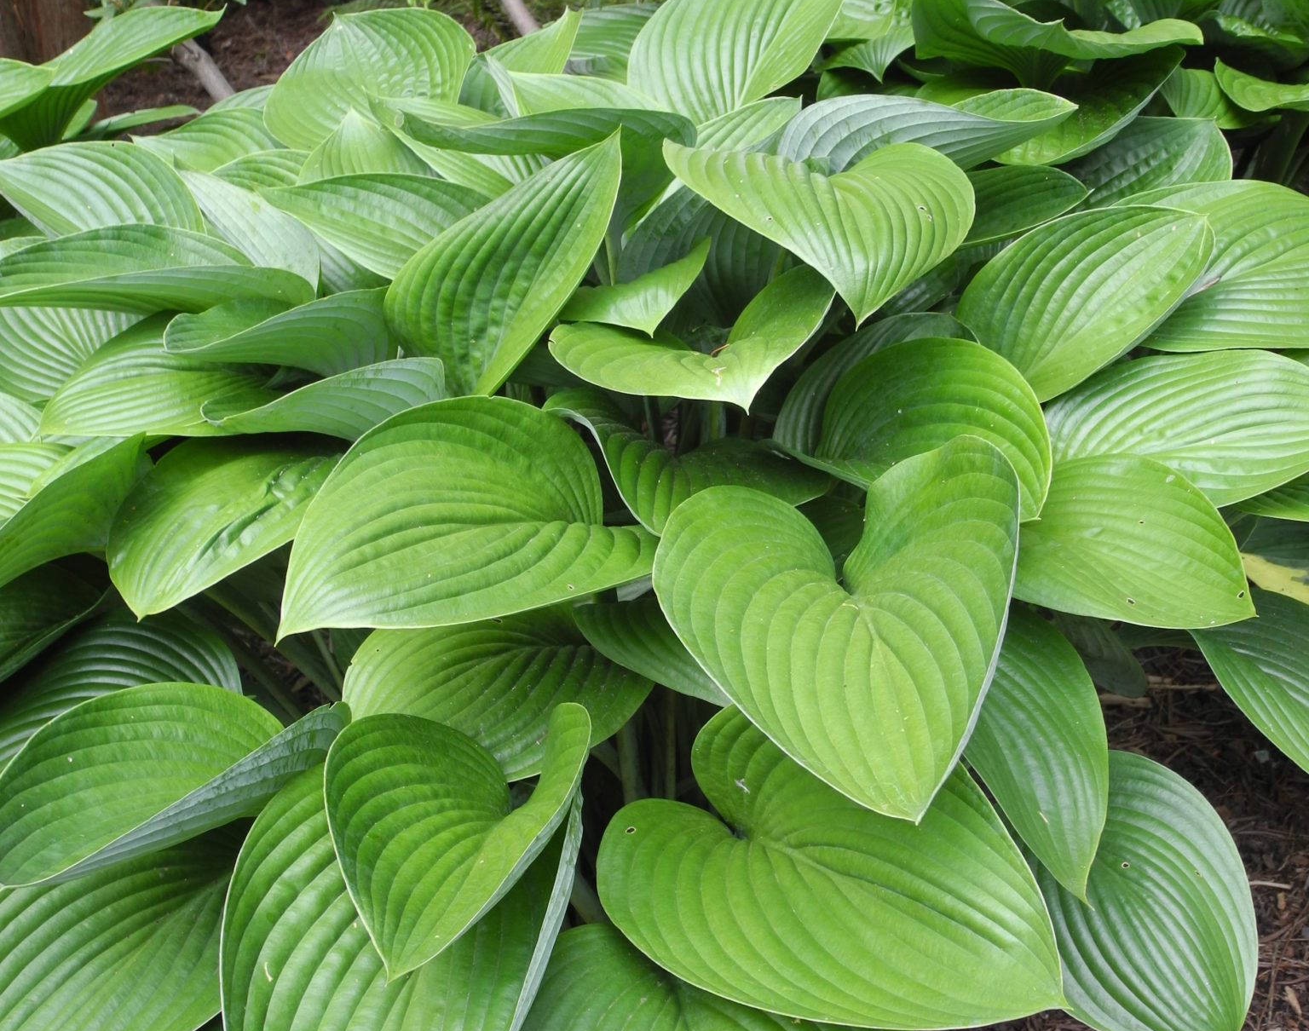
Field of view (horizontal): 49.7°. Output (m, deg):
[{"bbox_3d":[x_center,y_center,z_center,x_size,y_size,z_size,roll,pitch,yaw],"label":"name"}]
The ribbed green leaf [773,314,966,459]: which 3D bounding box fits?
[{"bbox_3d":[0.172,-0.095,1.123,0.171,0.055,0.167,-18,42,17],"label":"ribbed green leaf"}]

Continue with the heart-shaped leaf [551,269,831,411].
[{"bbox_3d":[0.040,-0.140,1.112,0.230,0.070,0.198,-16,36,-6],"label":"heart-shaped leaf"}]

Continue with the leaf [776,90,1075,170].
[{"bbox_3d":[0.250,-0.352,1.294,0.279,0.075,0.151,-8,31,0],"label":"leaf"}]

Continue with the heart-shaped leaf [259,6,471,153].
[{"bbox_3d":[-0.305,-0.471,1.500,0.224,0.060,0.264,-18,52,-9],"label":"heart-shaped leaf"}]

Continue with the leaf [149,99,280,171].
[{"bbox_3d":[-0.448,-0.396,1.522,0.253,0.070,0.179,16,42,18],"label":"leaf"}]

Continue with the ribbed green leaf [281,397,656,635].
[{"bbox_3d":[-0.142,0.004,0.974,0.268,0.070,0.186,-20,53,-22],"label":"ribbed green leaf"}]

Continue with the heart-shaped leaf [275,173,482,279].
[{"bbox_3d":[-0.242,-0.265,1.256,0.206,0.050,0.186,13,41,-14],"label":"heart-shaped leaf"}]

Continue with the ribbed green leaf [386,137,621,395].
[{"bbox_3d":[-0.128,-0.216,1.198,0.174,0.075,0.310,14,66,19],"label":"ribbed green leaf"}]

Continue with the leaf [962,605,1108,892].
[{"bbox_3d":[0.246,0.136,0.905,0.147,0.050,0.219,7,56,-34],"label":"leaf"}]

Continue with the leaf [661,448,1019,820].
[{"bbox_3d":[0.131,0.078,0.937,0.243,0.090,0.252,-8,60,1],"label":"leaf"}]

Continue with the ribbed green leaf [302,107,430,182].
[{"bbox_3d":[-0.289,-0.352,1.397,0.145,0.050,0.212,-12,44,-11],"label":"ribbed green leaf"}]

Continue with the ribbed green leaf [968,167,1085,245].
[{"bbox_3d":[0.273,-0.267,1.198,0.207,0.050,0.142,-12,42,-17],"label":"ribbed green leaf"}]

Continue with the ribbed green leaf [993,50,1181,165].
[{"bbox_3d":[0.427,-0.416,1.434,0.260,0.070,0.145,-27,44,-13],"label":"ribbed green leaf"}]

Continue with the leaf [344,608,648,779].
[{"bbox_3d":[-0.115,0.112,1.007,0.234,0.060,0.170,-13,50,-28],"label":"leaf"}]

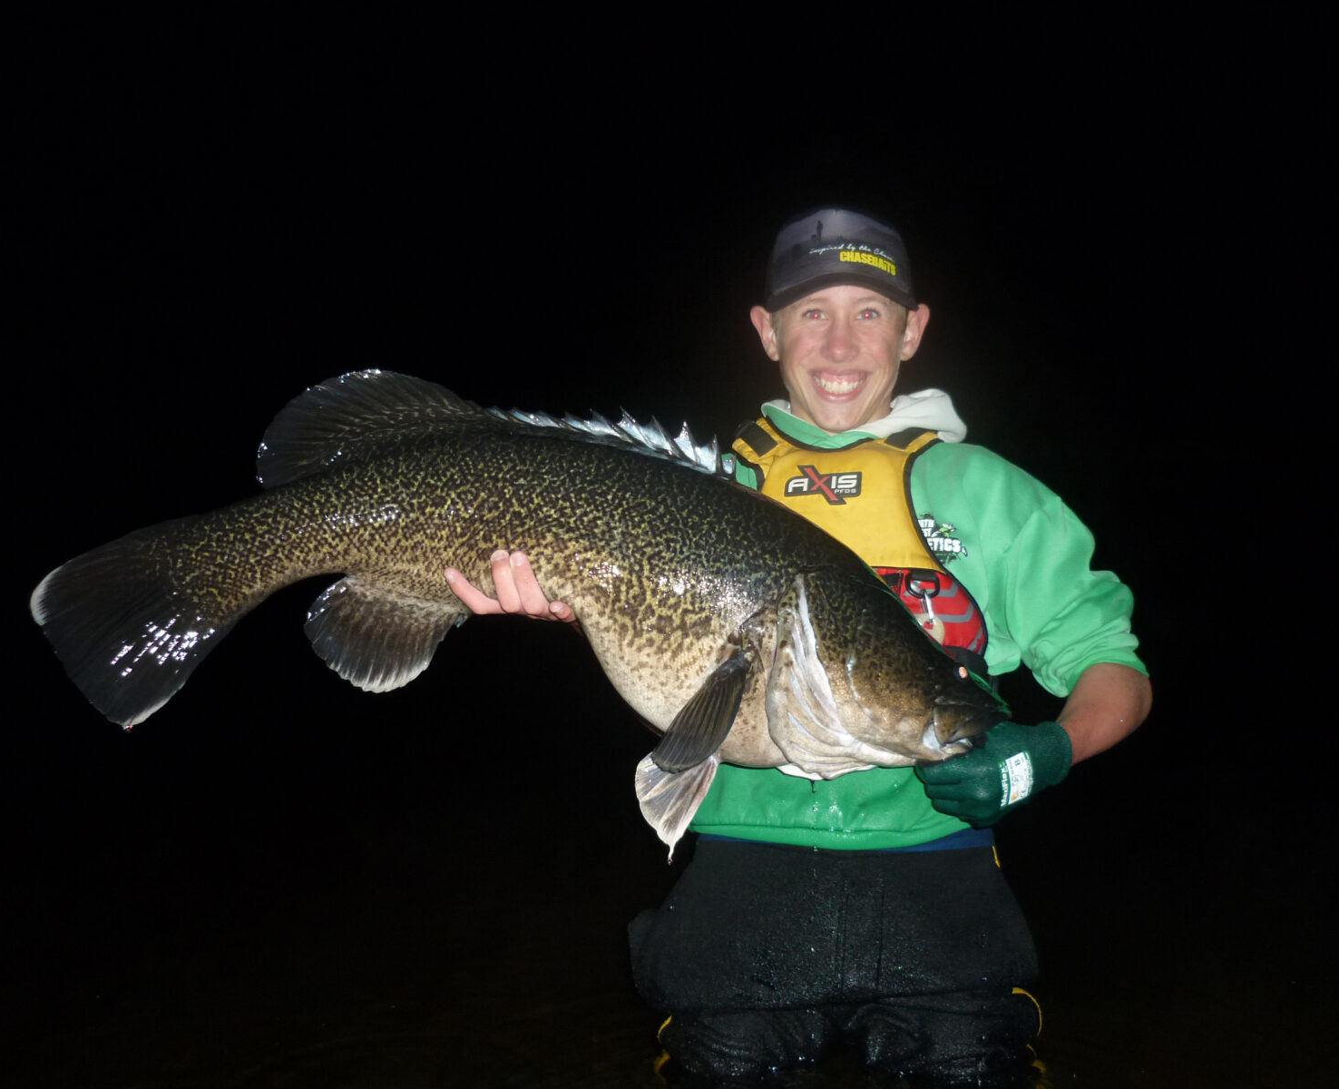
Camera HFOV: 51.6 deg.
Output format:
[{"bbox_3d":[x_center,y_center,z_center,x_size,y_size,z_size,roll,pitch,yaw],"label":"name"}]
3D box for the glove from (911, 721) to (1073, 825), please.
[{"bbox_3d":[0.314,0.219,1.330,0.148,0.095,0.095,-2,4,-25],"label":"glove"}]

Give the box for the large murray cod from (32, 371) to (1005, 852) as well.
[{"bbox_3d":[-0.100,0.064,1.220,0.850,0.360,0.220,14,-1,-11],"label":"large murray cod"}]

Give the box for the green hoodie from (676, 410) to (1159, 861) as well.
[{"bbox_3d":[0.235,0.075,1.560,0.560,0.490,0.350,0,4,6],"label":"green hoodie"}]

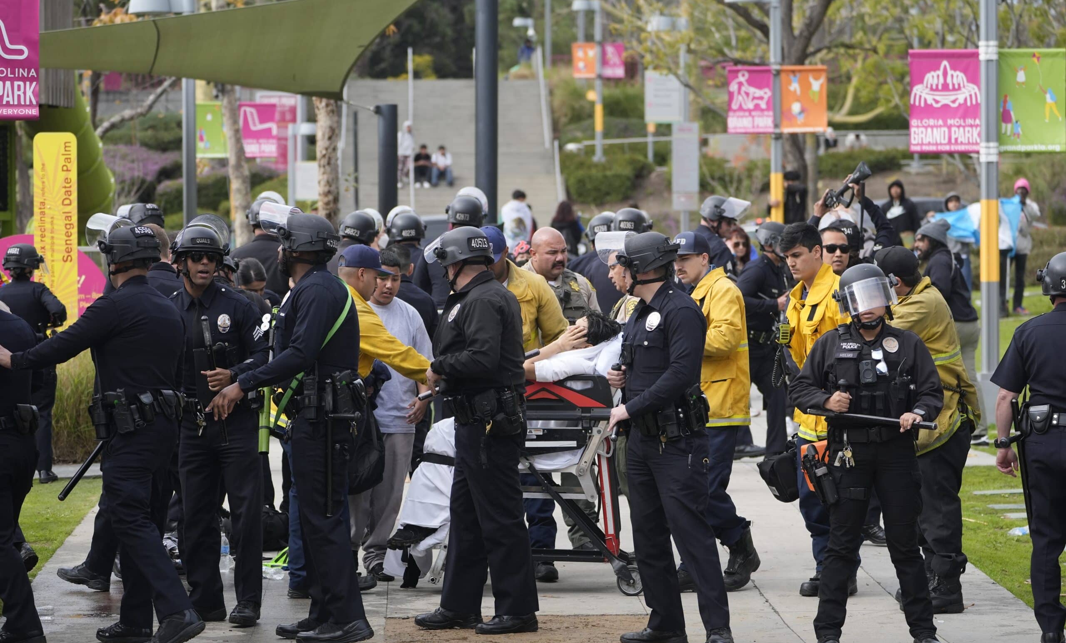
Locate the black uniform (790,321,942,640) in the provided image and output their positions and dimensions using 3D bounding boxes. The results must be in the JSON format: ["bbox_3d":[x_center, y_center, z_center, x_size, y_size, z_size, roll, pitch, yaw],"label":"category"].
[{"bbox_3d":[1.439,0.686,18.650,0.640,1.375,0.420,0,1,-2],"label":"black uniform"}]

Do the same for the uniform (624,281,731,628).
[{"bbox_3d":[0.631,0.601,19.100,0.380,1.570,0.500,-1,1,-30],"label":"uniform"}]

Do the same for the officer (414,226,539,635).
[{"bbox_3d":[-0.258,0.495,19.700,0.540,1.850,0.540,0,1,-12],"label":"officer"}]

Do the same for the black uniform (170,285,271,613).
[{"bbox_3d":[-1.458,0.590,20.100,0.500,1.560,0.360,0,1,23],"label":"black uniform"}]

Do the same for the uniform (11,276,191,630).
[{"bbox_3d":[-1.881,0.575,18.900,0.740,1.550,0.520,0,1,22],"label":"uniform"}]

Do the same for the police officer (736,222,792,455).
[{"bbox_3d":[1.716,0.158,32.100,0.430,1.780,0.500,1,1,29],"label":"police officer"}]

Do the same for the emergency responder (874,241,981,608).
[{"bbox_3d":[1.852,0.513,20.650,0.550,1.750,0.530,0,1,18],"label":"emergency responder"}]

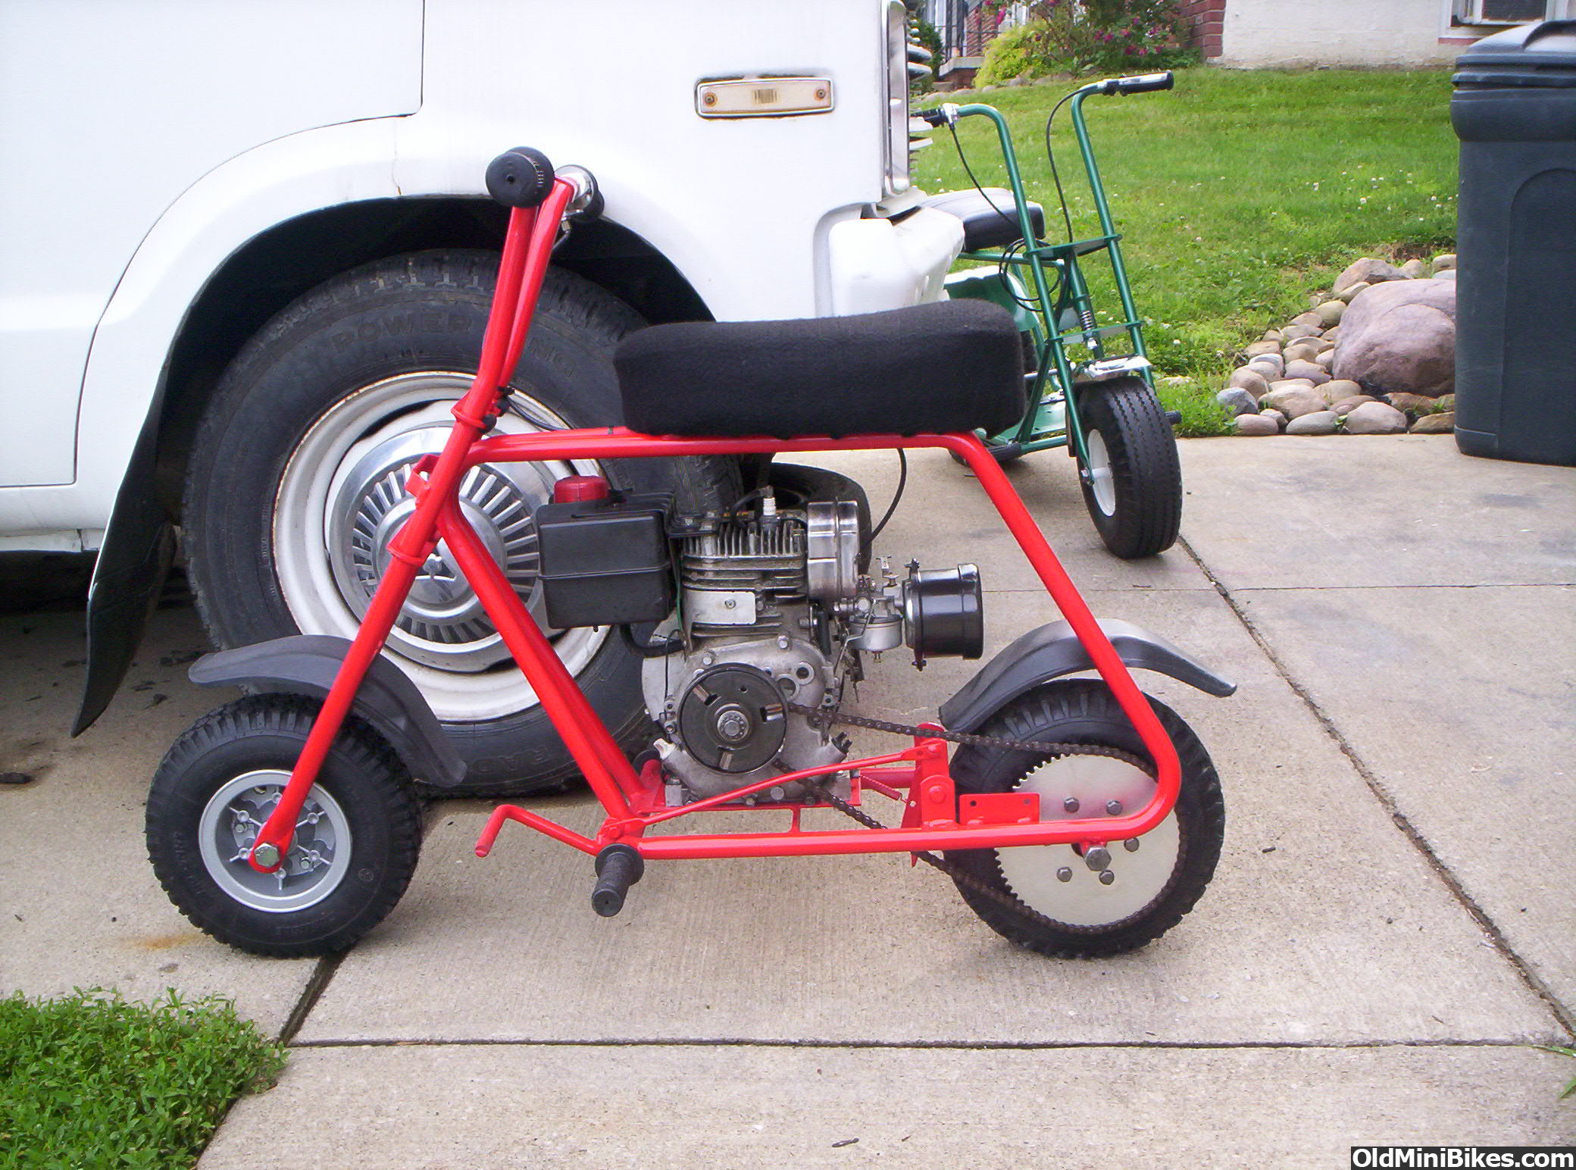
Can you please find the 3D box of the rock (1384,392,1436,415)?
[{"bbox_3d":[1.702,-0.494,4.580,0.155,0.060,0.130,-1,15,2],"label":"rock"}]

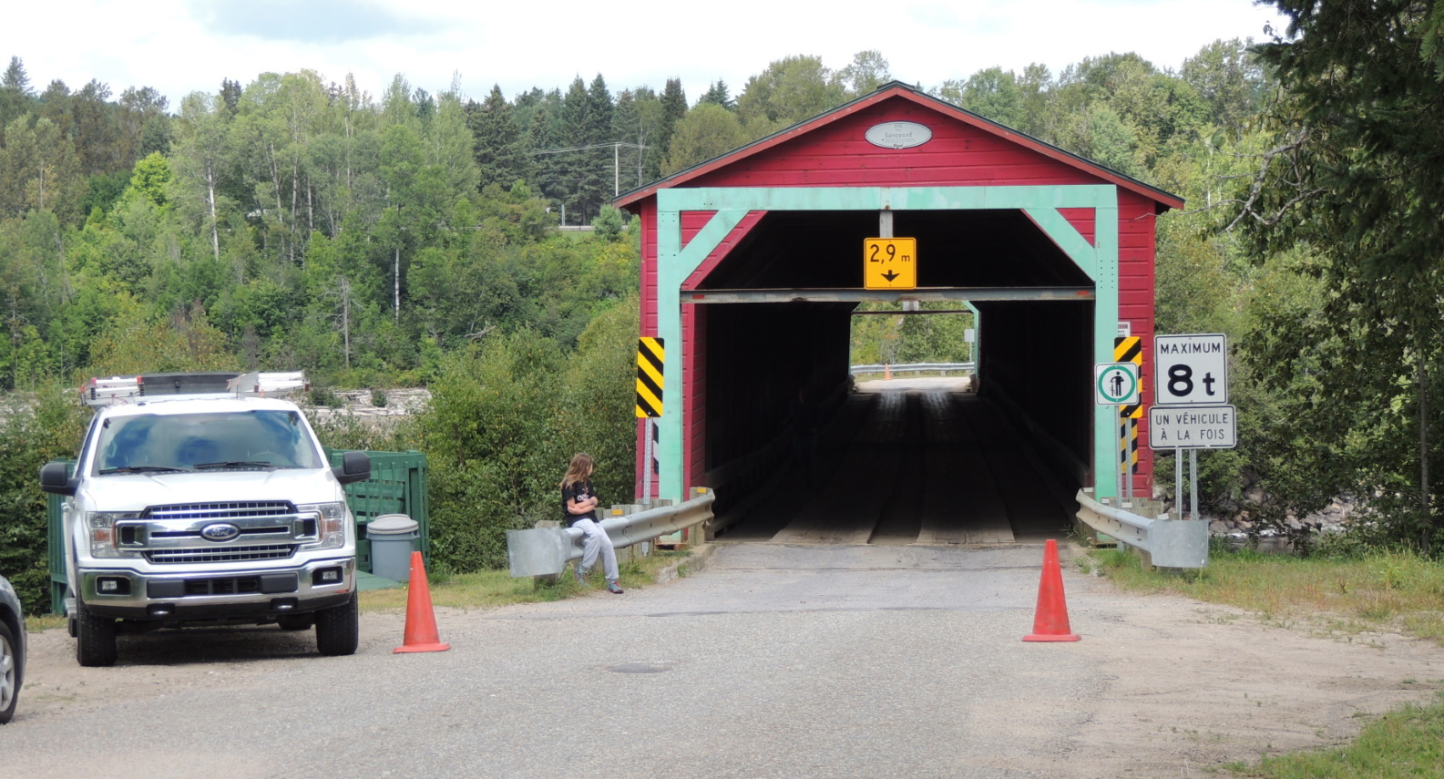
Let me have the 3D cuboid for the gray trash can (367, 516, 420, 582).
[{"bbox_3d":[-3.469,1.672,39.600,0.545,0.725,0.545,-1,1,-3],"label":"gray trash can"}]

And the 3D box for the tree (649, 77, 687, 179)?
[{"bbox_3d":[-5.709,-25.782,400.000,4.300,14.800,4.300,0,1,0],"label":"tree"}]

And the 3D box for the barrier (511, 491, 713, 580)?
[{"bbox_3d":[-1.120,1.588,42.080,0.720,0.620,8.900,0,1,10],"label":"barrier"}]

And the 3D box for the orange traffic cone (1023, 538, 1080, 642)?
[{"bbox_3d":[2.343,1.432,26.700,0.410,0.730,0.410,0,1,3],"label":"orange traffic cone"}]

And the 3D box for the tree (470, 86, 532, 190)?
[{"bbox_3d":[-20.771,-21.665,350.000,6.200,13.600,6.200,0,1,3],"label":"tree"}]

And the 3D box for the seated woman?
[{"bbox_3d":[-1.229,1.266,35.400,0.650,1.280,0.450,0,1,38],"label":"seated woman"}]

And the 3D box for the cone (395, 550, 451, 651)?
[{"bbox_3d":[-2.199,1.538,27.300,0.375,0.715,0.375,-2,1,-11],"label":"cone"}]

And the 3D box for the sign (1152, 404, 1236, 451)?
[{"bbox_3d":[4.924,0.395,39.200,0.905,0.450,0.030,-2,1,3],"label":"sign"}]

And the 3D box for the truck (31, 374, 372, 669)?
[{"bbox_3d":[-3.990,0.925,28.800,2.300,2.030,5.900,-1,0,-10],"label":"truck"}]

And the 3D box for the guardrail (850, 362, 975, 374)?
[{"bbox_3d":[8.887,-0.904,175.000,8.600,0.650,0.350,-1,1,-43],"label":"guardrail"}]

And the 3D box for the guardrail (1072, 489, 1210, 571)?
[{"bbox_3d":[4.640,1.545,42.250,0.720,0.600,8.000,0,1,1],"label":"guardrail"}]

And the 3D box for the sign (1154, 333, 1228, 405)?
[{"bbox_3d":[4.906,-0.206,39.200,0.750,0.735,0.030,-2,1,3],"label":"sign"}]

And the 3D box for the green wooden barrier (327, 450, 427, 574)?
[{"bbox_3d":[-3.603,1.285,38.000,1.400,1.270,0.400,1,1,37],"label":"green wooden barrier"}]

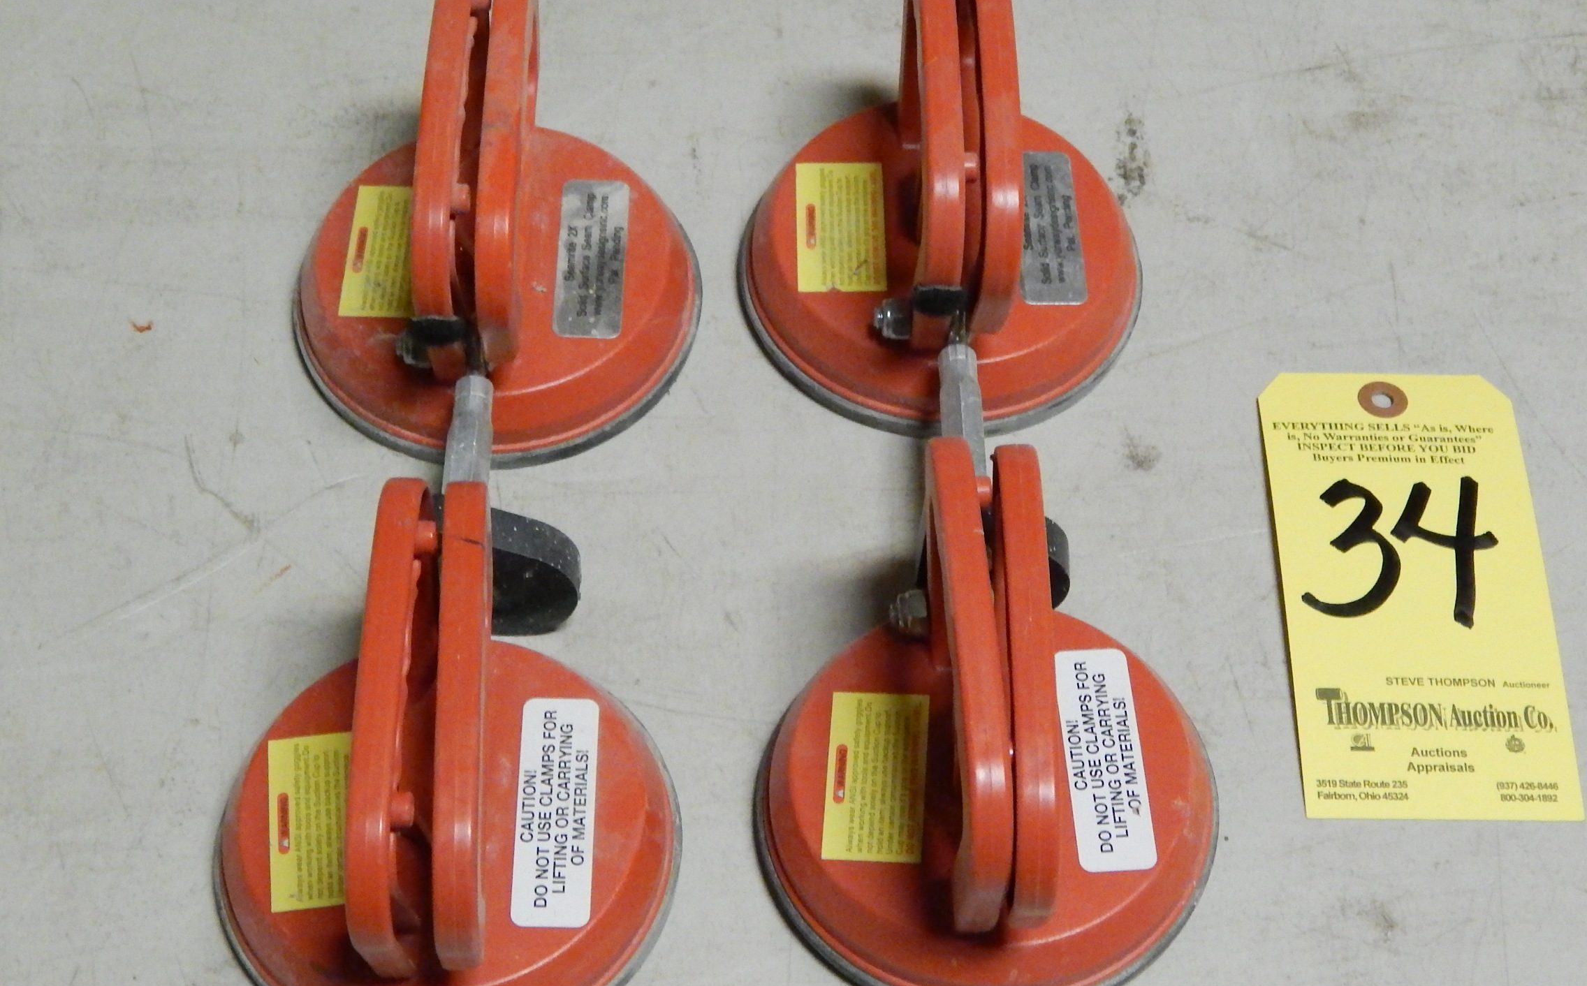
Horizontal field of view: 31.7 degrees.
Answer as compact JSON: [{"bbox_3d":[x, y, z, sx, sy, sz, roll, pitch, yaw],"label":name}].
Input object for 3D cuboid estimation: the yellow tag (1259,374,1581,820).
[{"bbox_3d":[0.176,0.026,0.796,0.076,0.002,0.149,0,56,-1],"label":"yellow tag"}]

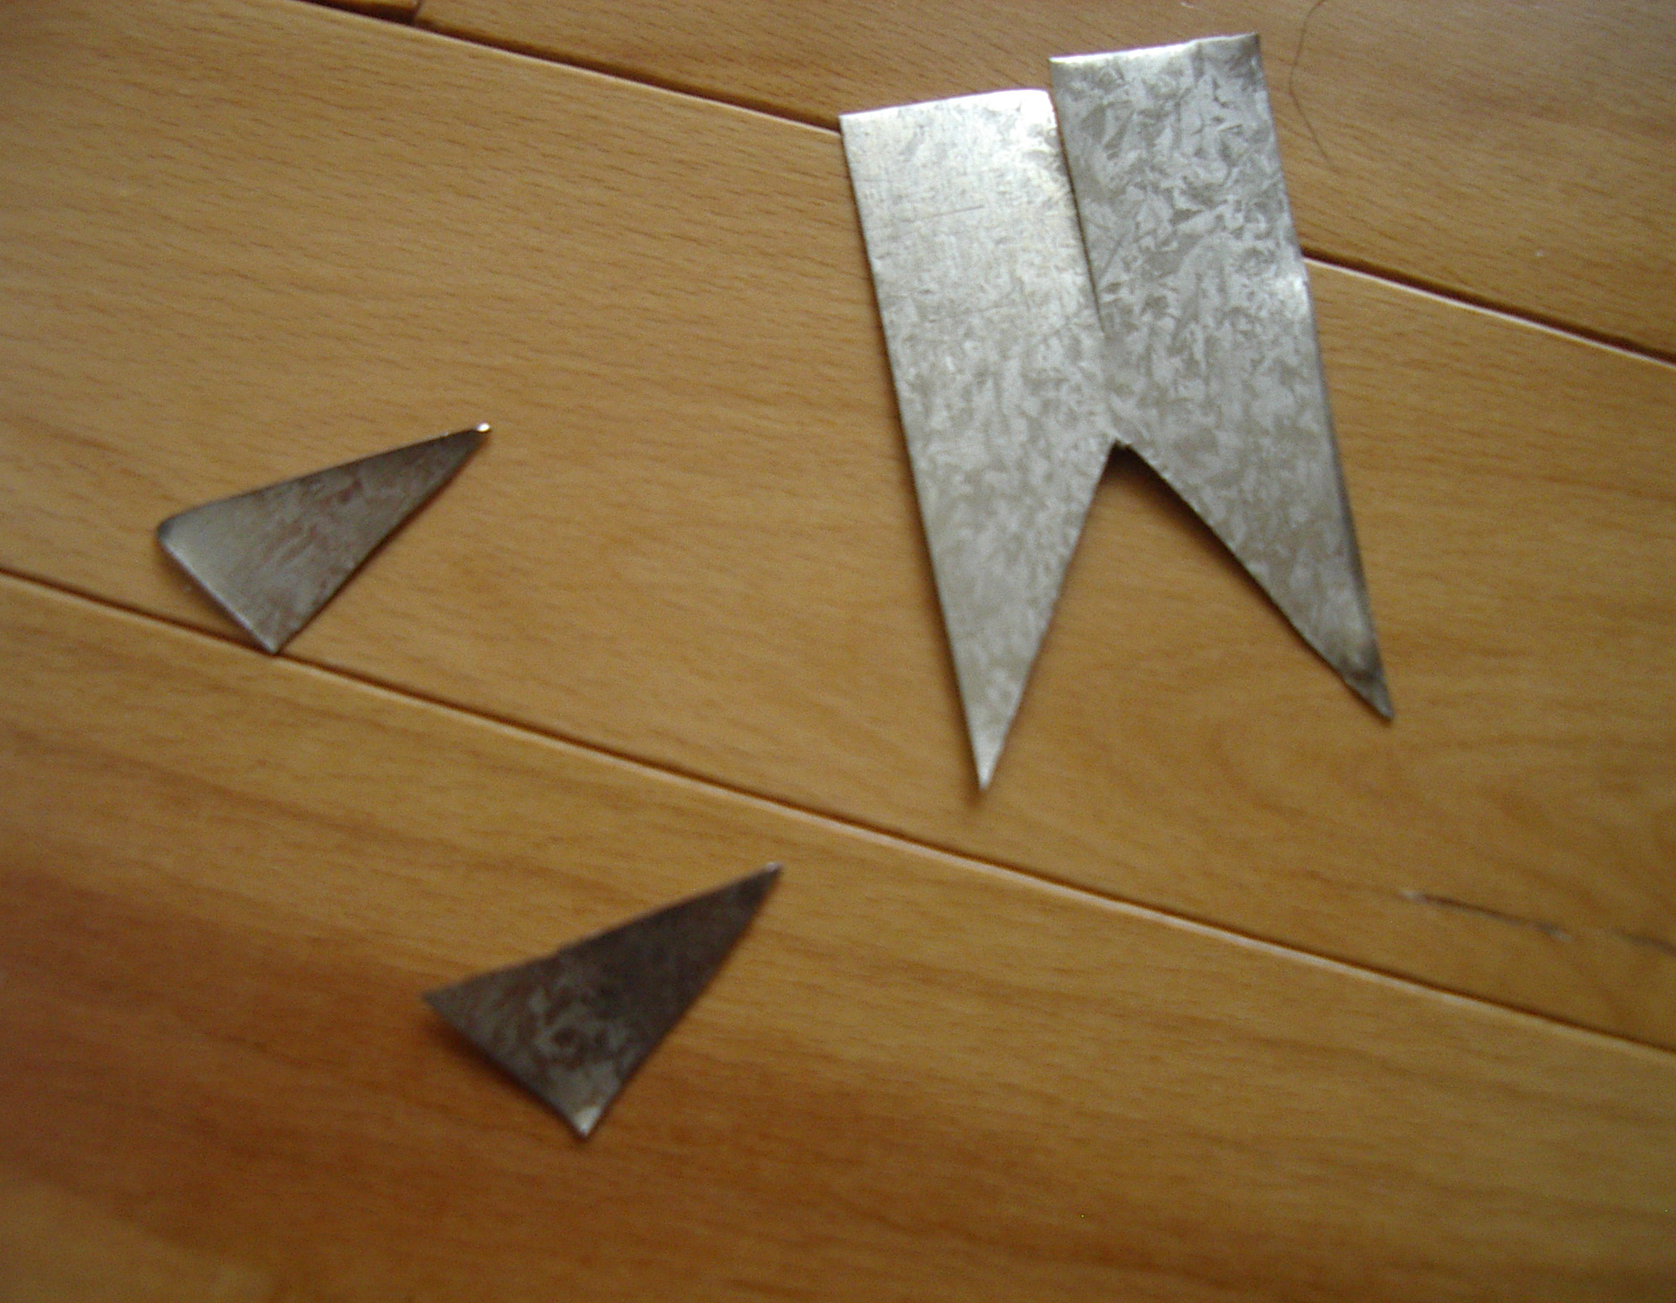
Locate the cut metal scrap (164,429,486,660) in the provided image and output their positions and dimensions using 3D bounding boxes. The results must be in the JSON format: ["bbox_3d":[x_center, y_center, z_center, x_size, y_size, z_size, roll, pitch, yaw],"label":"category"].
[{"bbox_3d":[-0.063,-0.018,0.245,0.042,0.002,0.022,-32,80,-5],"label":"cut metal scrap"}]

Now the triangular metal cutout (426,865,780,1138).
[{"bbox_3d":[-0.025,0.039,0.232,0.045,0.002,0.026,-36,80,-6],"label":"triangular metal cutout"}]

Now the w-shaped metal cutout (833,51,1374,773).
[{"bbox_3d":[0.036,-0.032,0.245,0.055,0.003,0.093,-11,85,2],"label":"w-shaped metal cutout"}]

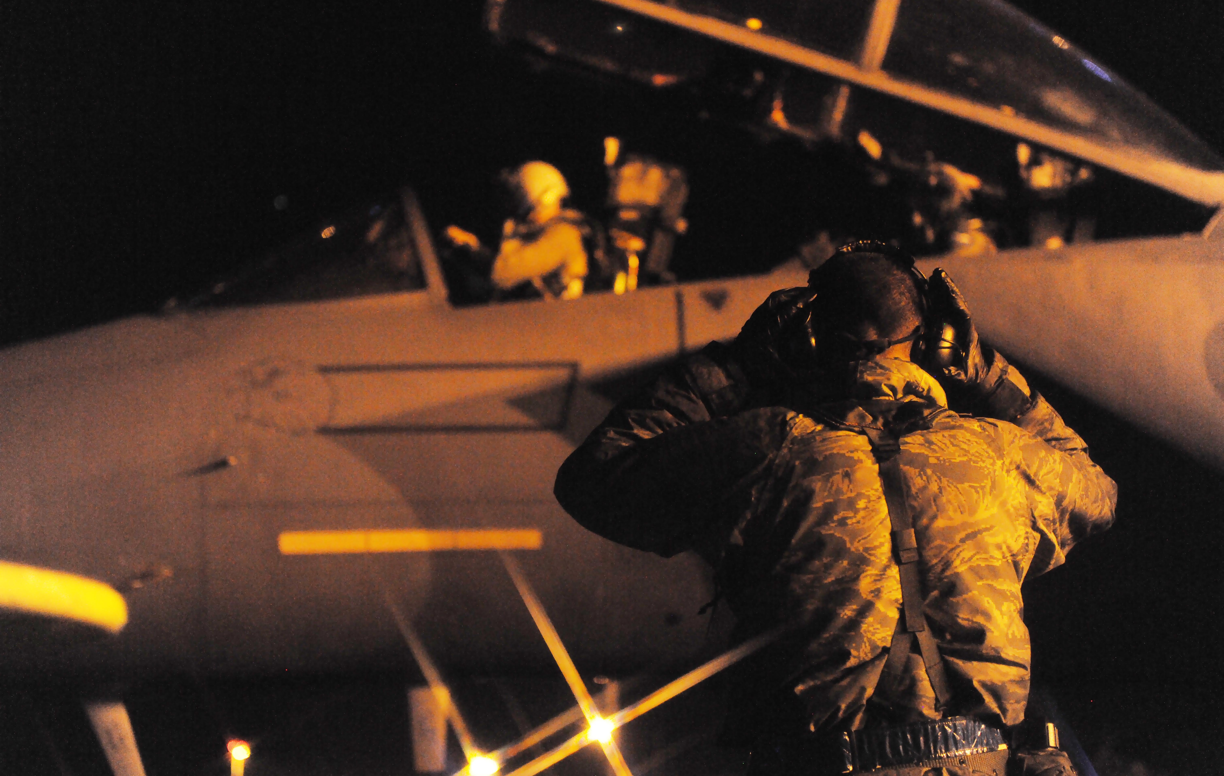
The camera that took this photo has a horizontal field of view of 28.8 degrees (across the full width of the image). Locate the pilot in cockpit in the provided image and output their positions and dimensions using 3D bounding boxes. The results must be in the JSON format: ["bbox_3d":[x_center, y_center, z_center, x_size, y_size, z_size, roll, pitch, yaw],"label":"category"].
[{"bbox_3d":[-0.570,-0.540,10.850,1.050,1.050,0.580,1,-10,-4],"label":"pilot in cockpit"}]

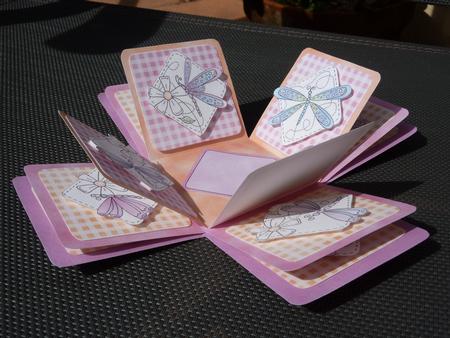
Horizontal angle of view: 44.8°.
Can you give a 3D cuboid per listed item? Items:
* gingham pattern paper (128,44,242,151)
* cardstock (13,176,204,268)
[{"bbox_3d":[-0.031,-0.061,0.460,0.083,0.083,0.005,-14,-5,-29],"label":"gingham pattern paper"},{"bbox_3d":[-0.081,0.026,0.375,0.101,0.007,0.101,-7,35,-32],"label":"cardstock"}]

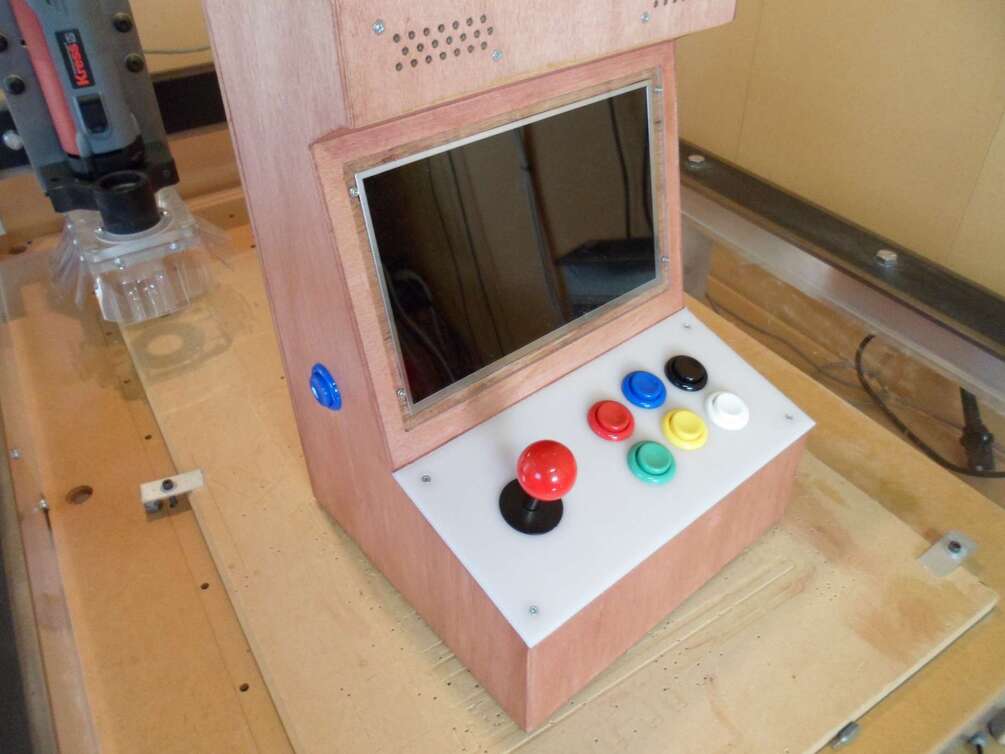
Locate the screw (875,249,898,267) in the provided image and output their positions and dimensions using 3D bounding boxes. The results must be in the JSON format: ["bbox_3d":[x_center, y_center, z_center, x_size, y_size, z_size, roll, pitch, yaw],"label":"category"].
[{"bbox_3d":[0.350,-0.108,0.687,0.018,0.008,0.018,-21,42,-24],"label":"screw"}]

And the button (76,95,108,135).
[{"bbox_3d":[-0.364,-0.233,0.669,0.018,0.032,0.008,-21,42,-24],"label":"button"}]

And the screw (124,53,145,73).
[{"bbox_3d":[-0.356,-0.304,0.730,0.017,0.017,0.011,-21,42,-24],"label":"screw"}]

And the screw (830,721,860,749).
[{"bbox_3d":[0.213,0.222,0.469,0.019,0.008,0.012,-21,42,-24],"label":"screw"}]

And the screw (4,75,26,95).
[{"bbox_3d":[-0.445,-0.267,0.690,0.018,0.018,0.011,-21,42,-24],"label":"screw"}]

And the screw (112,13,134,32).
[{"bbox_3d":[-0.356,-0.333,0.708,0.017,0.017,0.011,-21,42,-24],"label":"screw"}]

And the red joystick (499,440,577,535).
[{"bbox_3d":[0.023,0.062,0.448,0.040,0.058,0.040,7,50,-8],"label":"red joystick"}]

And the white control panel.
[{"bbox_3d":[0.082,0.048,0.514,0.287,0.004,0.132,-28,62,-31],"label":"white control panel"}]

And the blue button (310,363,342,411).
[{"bbox_3d":[-0.116,0.008,0.487,0.009,0.035,0.035,-28,46,-31],"label":"blue button"}]

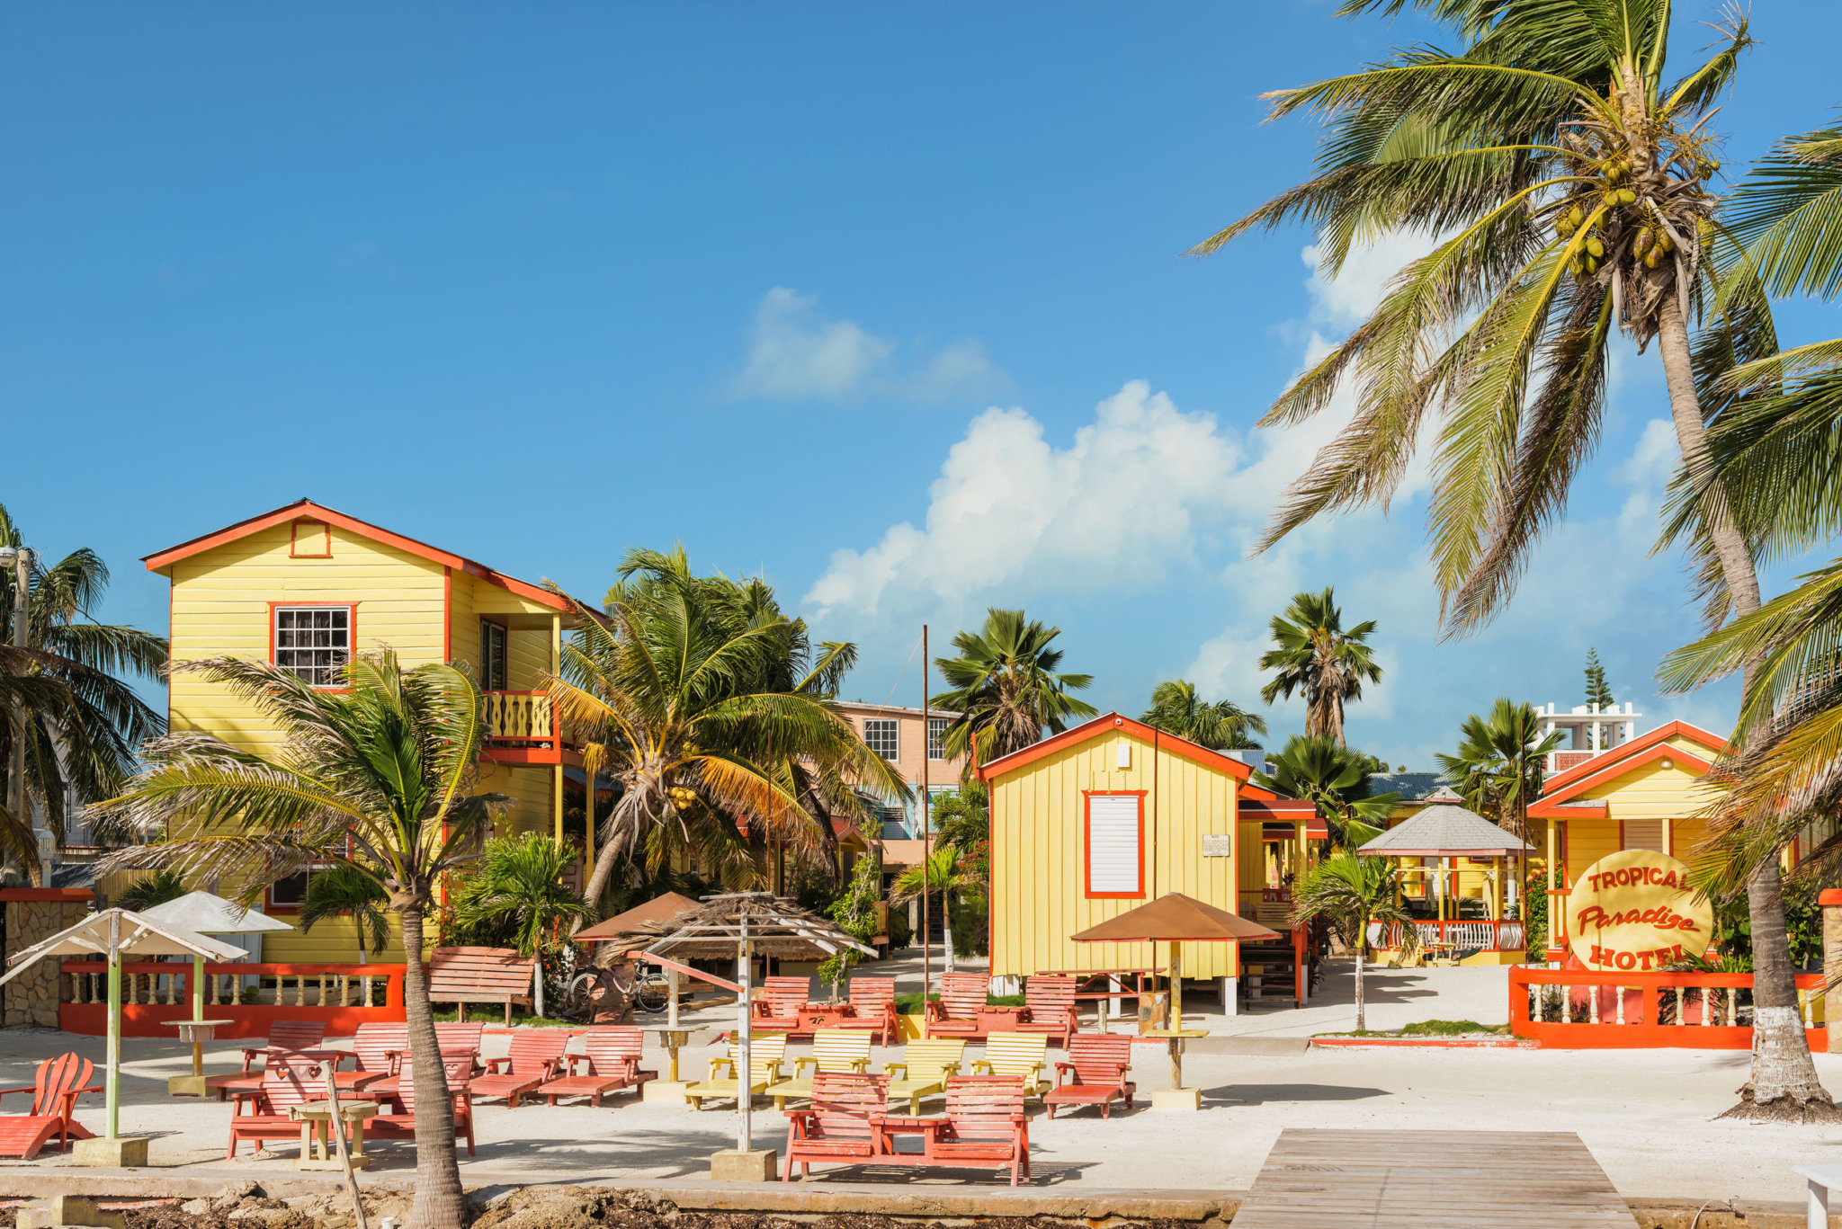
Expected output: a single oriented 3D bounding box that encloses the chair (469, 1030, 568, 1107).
[{"bbox_3d":[-3.930,4.364,24.634,0.720,0.720,1.850,-1,-6,11],"label":"chair"}]

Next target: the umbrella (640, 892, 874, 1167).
[{"bbox_3d":[-1.316,3.054,18.586,1.900,2.100,1.900,0,-6,0],"label":"umbrella"}]

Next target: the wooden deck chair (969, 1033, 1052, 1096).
[{"bbox_3d":[0.780,4.652,26.287,0.700,0.740,1.600,-1,-5,15],"label":"wooden deck chair"}]

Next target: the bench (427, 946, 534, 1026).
[{"bbox_3d":[-6.809,5.606,38.404,1.700,1.120,0.750,-2,-6,19],"label":"bench"}]

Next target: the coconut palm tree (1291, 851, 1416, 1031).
[{"bbox_3d":[6.220,4.591,36.434,1.750,2.600,1.750,0,-5,0],"label":"coconut palm tree"}]

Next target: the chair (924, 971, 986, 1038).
[{"bbox_3d":[0.458,4.926,31.900,0.680,0.920,0.820,-1,-6,13],"label":"chair"}]

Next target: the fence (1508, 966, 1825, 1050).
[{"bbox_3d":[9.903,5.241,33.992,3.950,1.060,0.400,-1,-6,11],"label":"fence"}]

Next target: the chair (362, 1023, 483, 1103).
[{"bbox_3d":[-5.100,4.670,26.486,0.700,0.740,1.600,-1,-5,15],"label":"chair"}]

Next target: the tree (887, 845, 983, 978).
[{"bbox_3d":[0.250,4.716,38.521,1.500,2.550,1.500,0,-6,0],"label":"tree"}]

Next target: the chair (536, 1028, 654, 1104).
[{"bbox_3d":[-3.300,4.661,26.386,0.700,0.740,1.600,-1,-5,15],"label":"chair"}]

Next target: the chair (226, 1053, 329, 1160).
[{"bbox_3d":[-5.530,4.202,22.010,0.700,0.860,0.900,-1,-5,12],"label":"chair"}]

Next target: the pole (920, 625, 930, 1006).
[{"bbox_3d":[0.057,2.865,33.281,0.080,5.450,0.080,0,-6,0],"label":"pole"}]

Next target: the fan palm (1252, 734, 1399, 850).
[{"bbox_3d":[8.850,5.145,55.763,3.100,4.900,2.900,0,-5,0],"label":"fan palm"}]

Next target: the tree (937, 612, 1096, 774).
[{"bbox_3d":[2.042,3.836,55.897,3.500,8.000,3.500,0,-6,0],"label":"tree"}]

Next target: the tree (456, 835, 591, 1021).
[{"bbox_3d":[-6.150,4.702,39.034,2.000,2.850,2.000,0,-5,0],"label":"tree"}]

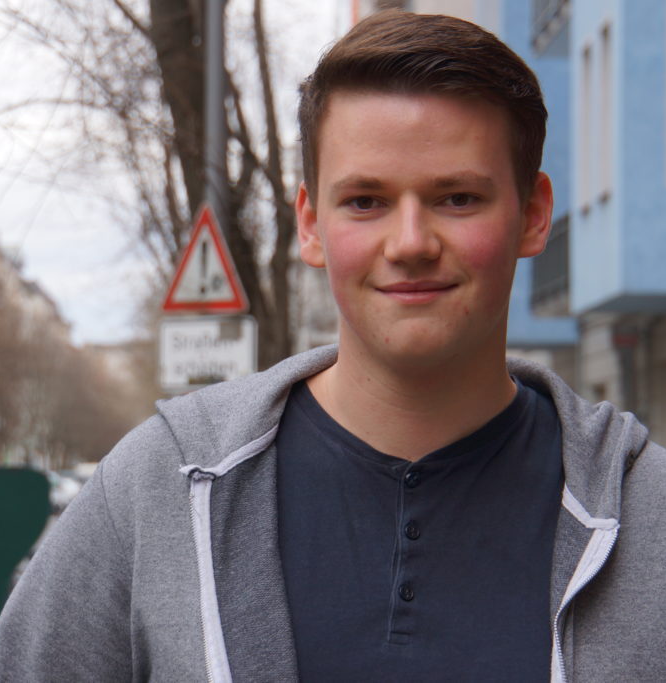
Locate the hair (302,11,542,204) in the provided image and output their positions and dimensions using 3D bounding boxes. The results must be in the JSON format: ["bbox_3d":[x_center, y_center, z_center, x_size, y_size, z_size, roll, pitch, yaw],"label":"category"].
[{"bbox_3d":[0.065,-0.154,1.850,0.180,0.168,0.200,0,-2,5],"label":"hair"}]

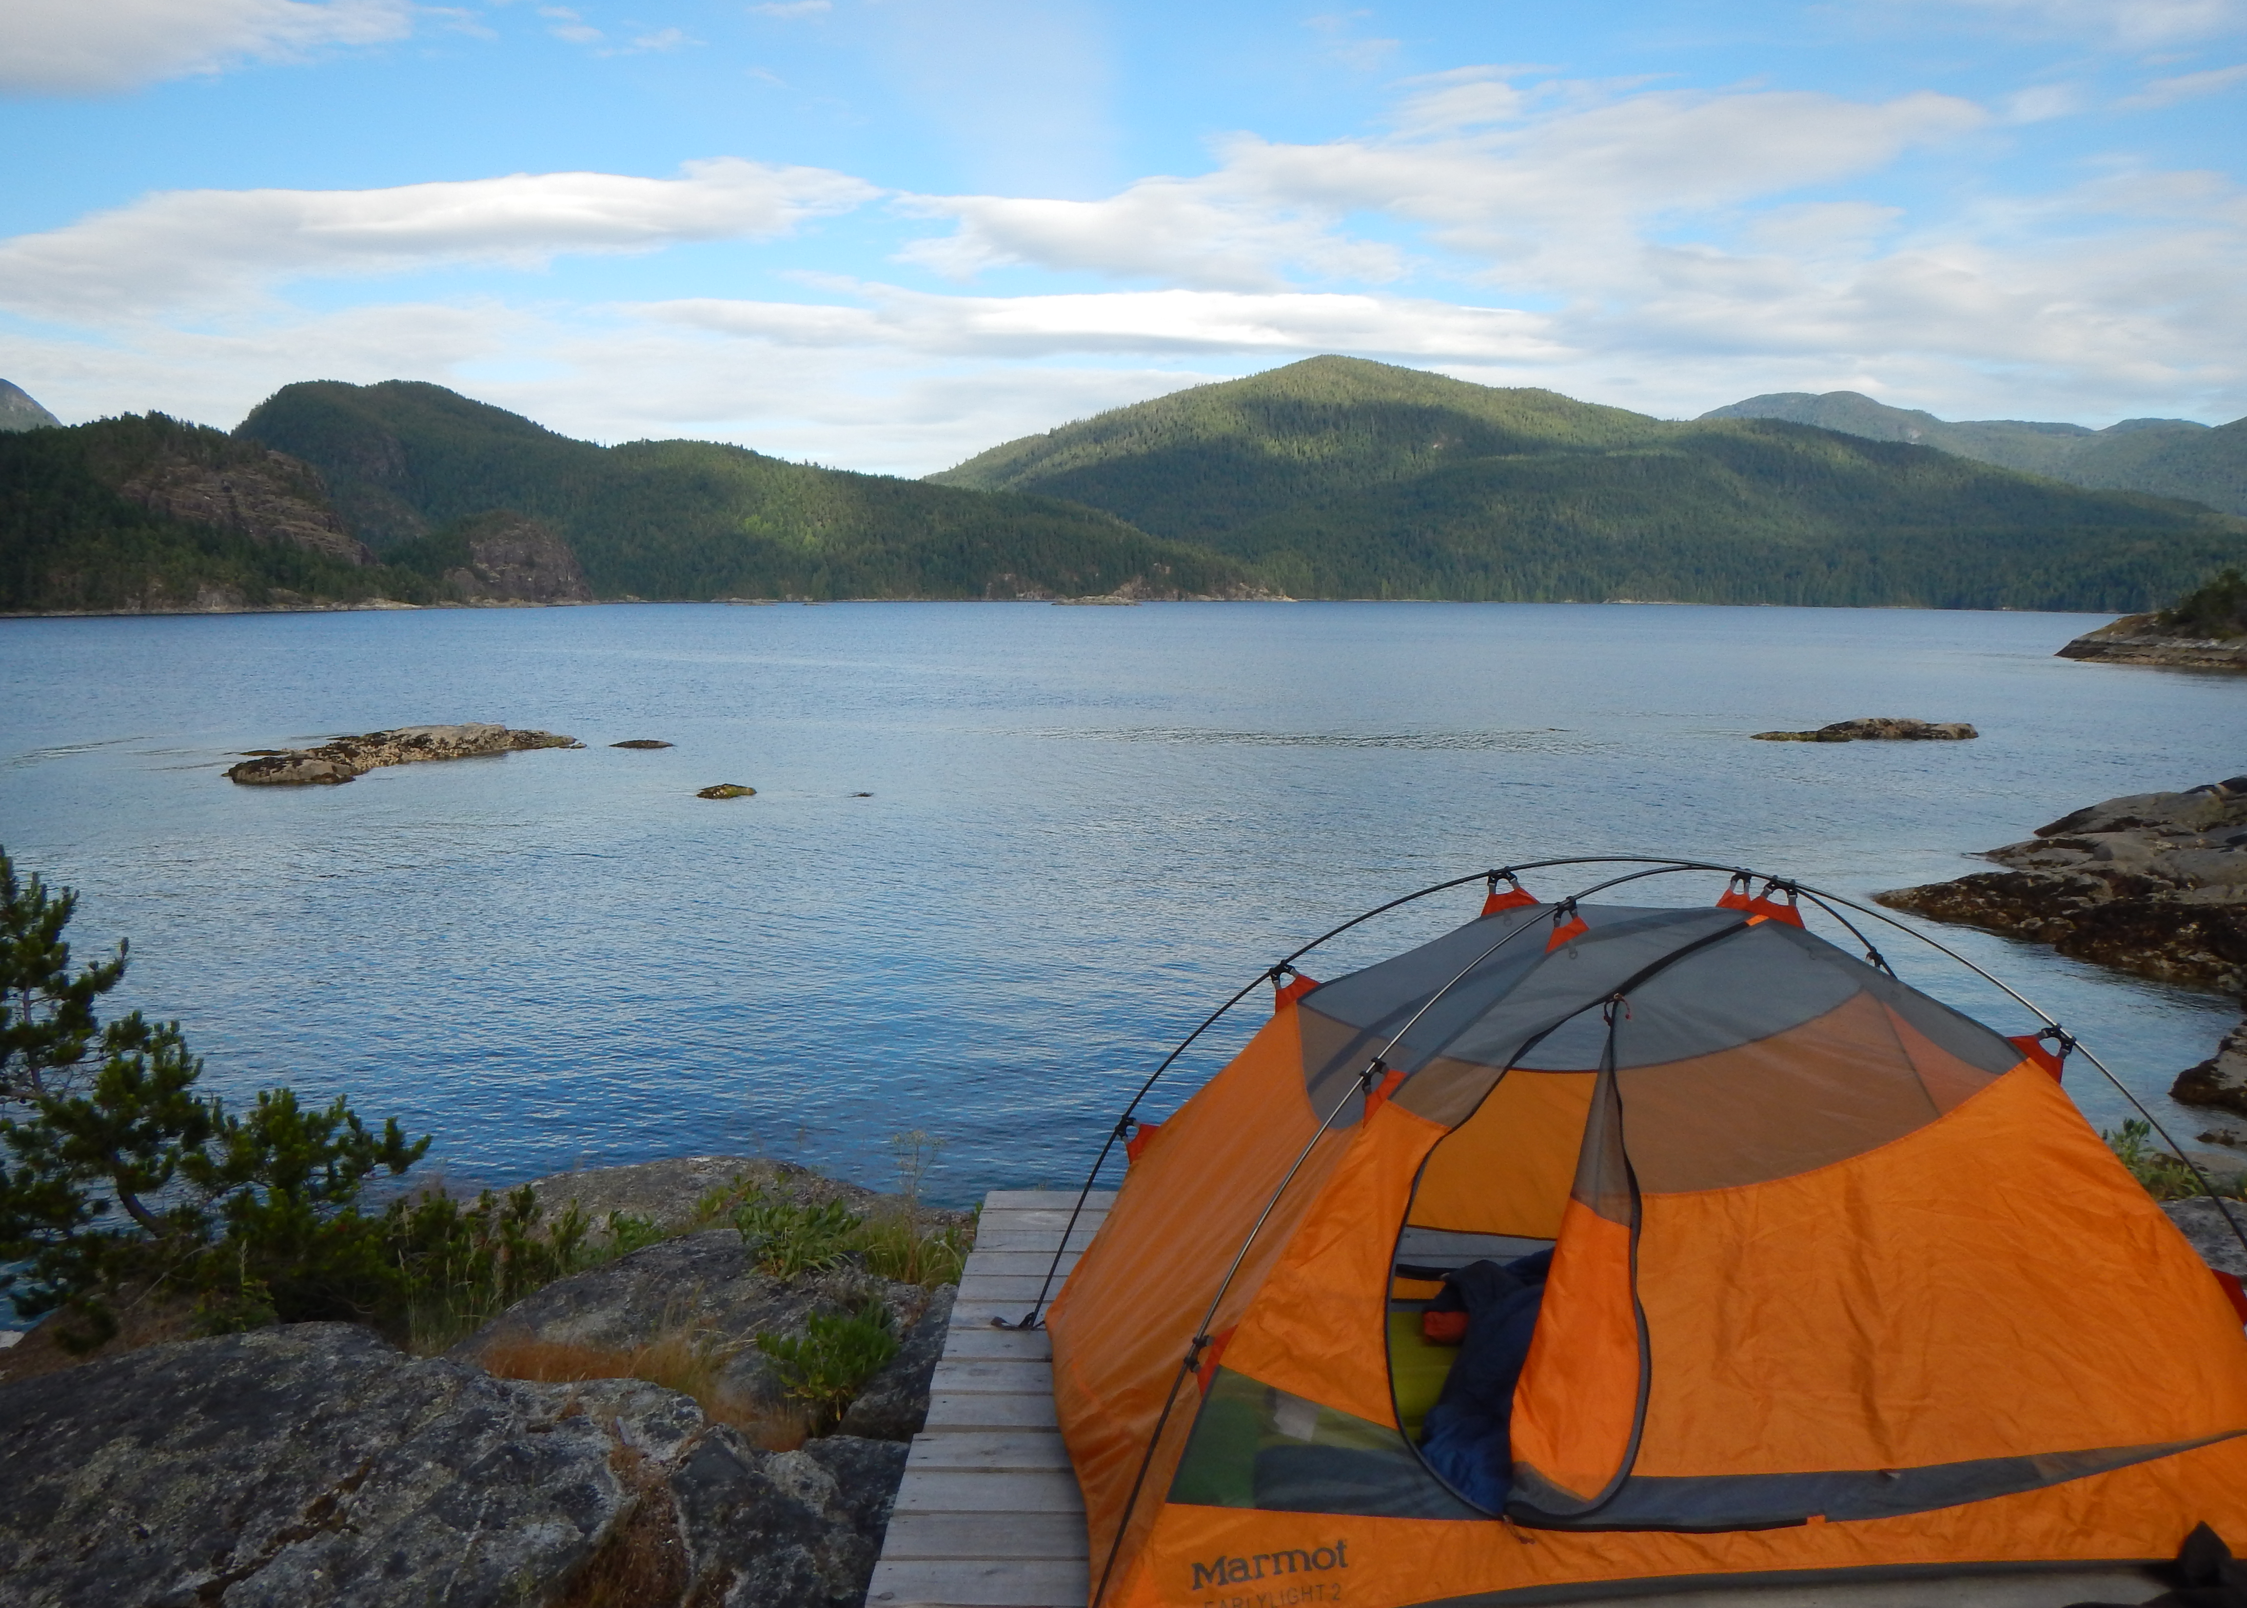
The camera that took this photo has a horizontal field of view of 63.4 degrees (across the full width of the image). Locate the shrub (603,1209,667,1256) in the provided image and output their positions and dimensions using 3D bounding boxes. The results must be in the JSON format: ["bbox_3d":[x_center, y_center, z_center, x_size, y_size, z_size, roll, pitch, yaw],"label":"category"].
[{"bbox_3d":[-1.439,1.269,5.350,0.210,0.150,0.190,0,6,0],"label":"shrub"}]

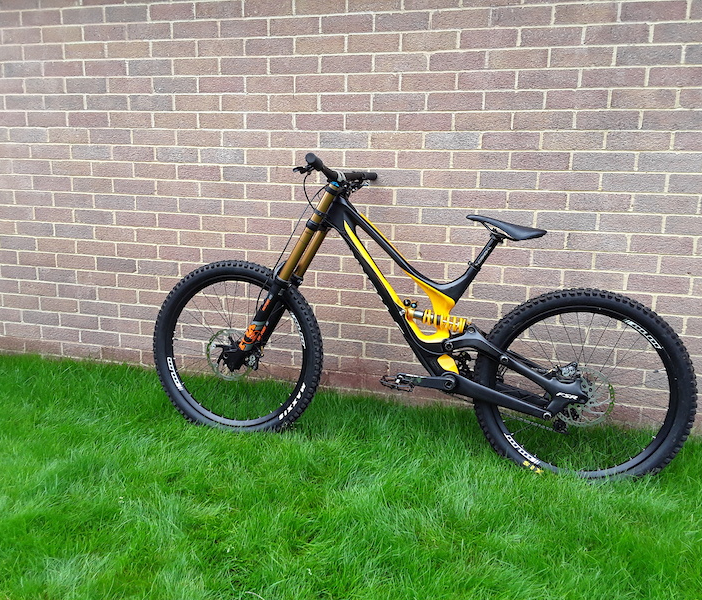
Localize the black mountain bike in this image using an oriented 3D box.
[{"bbox_3d":[0.163,0.064,2.176,1.918,1.054,0.800,5,7,16],"label":"black mountain bike"}]

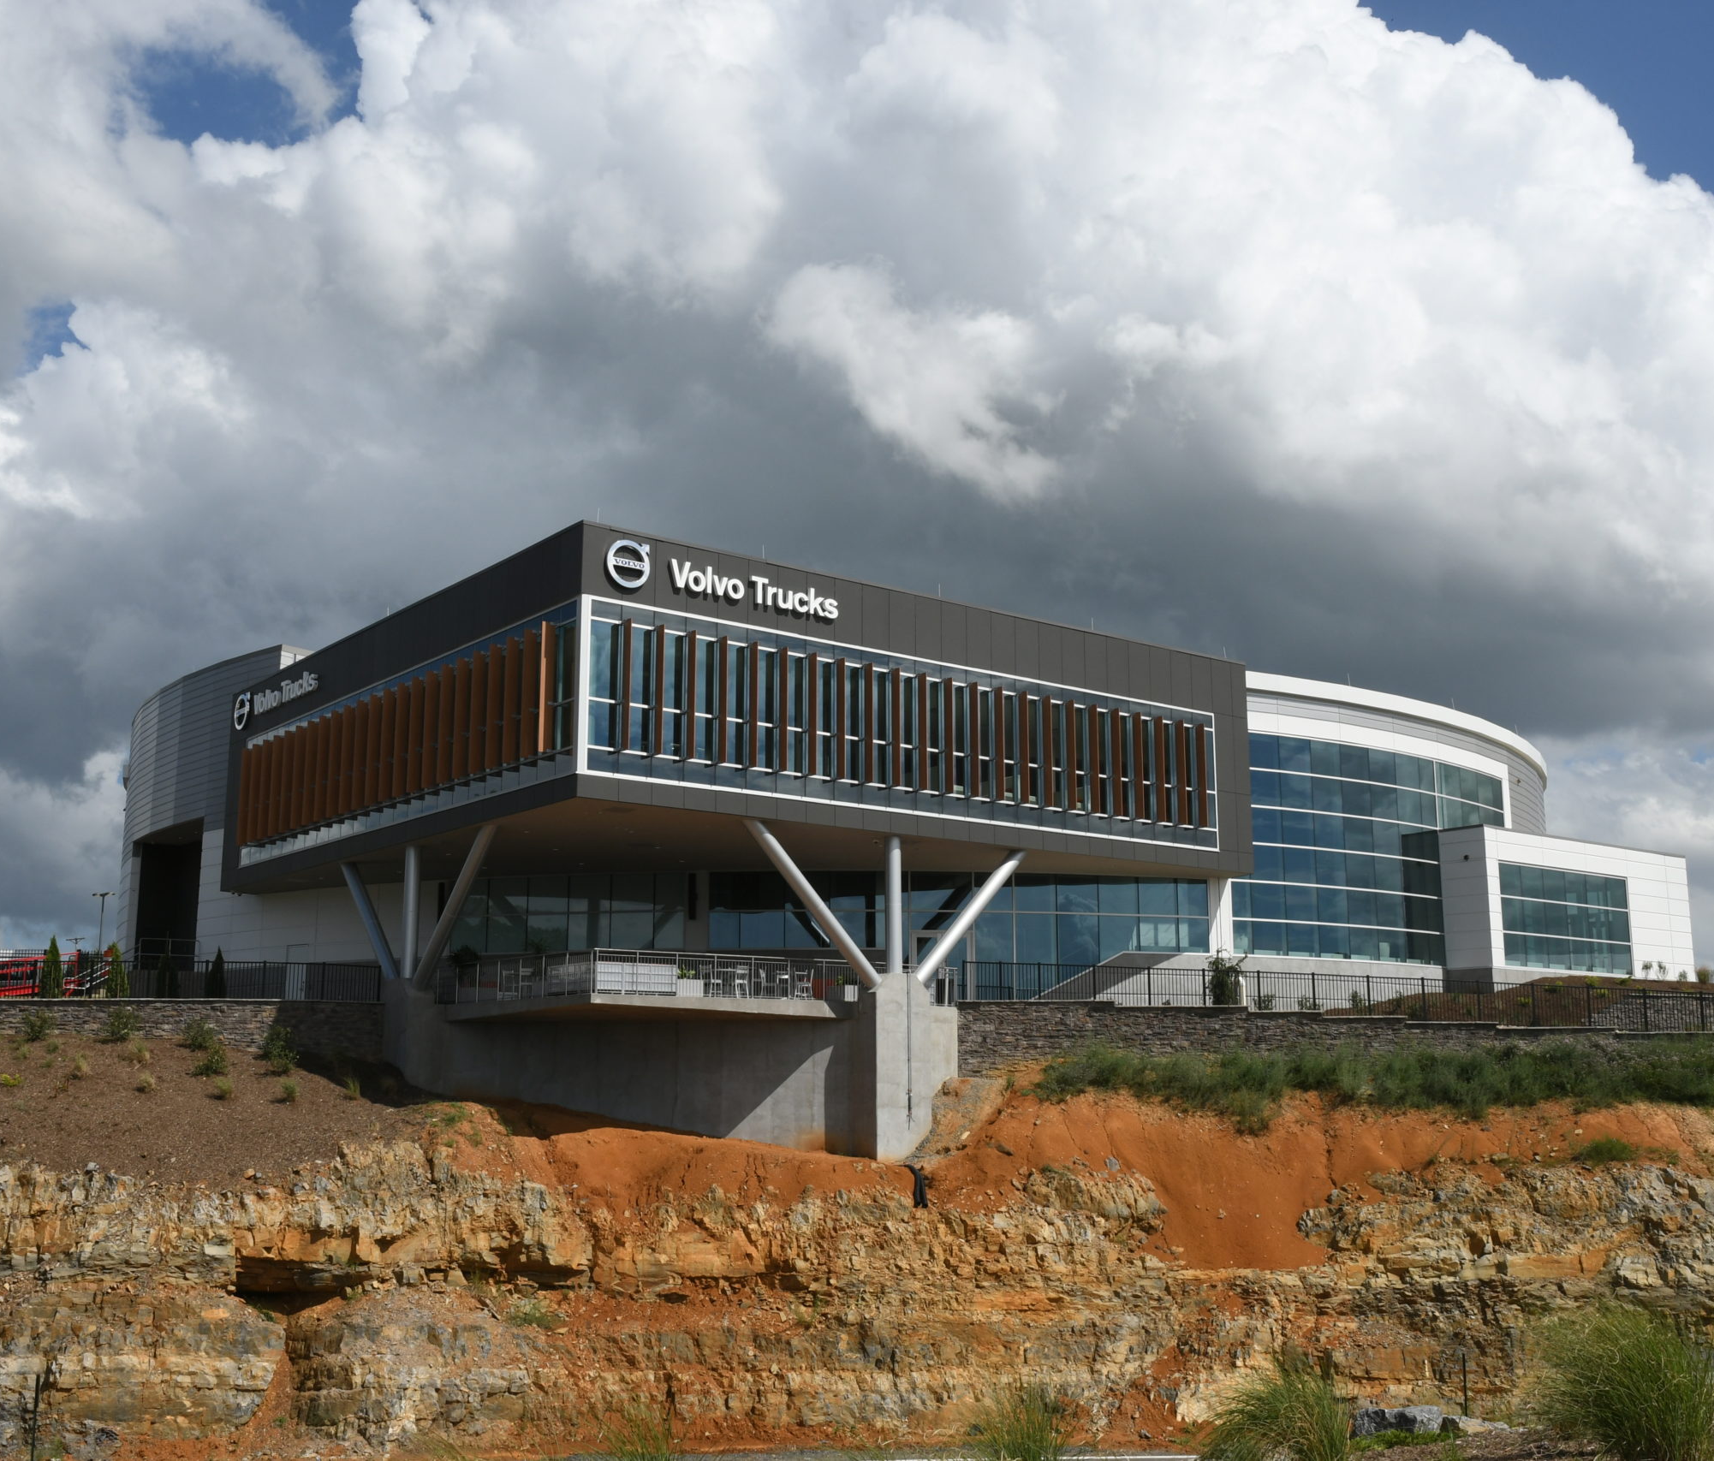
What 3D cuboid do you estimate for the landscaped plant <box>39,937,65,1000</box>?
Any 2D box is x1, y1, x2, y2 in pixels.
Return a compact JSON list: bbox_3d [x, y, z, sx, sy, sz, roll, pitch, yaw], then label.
[{"bbox_3d":[-24.246,7.188,55.000,0.700,1.980,0.700,0,-12,0],"label":"landscaped plant"}]

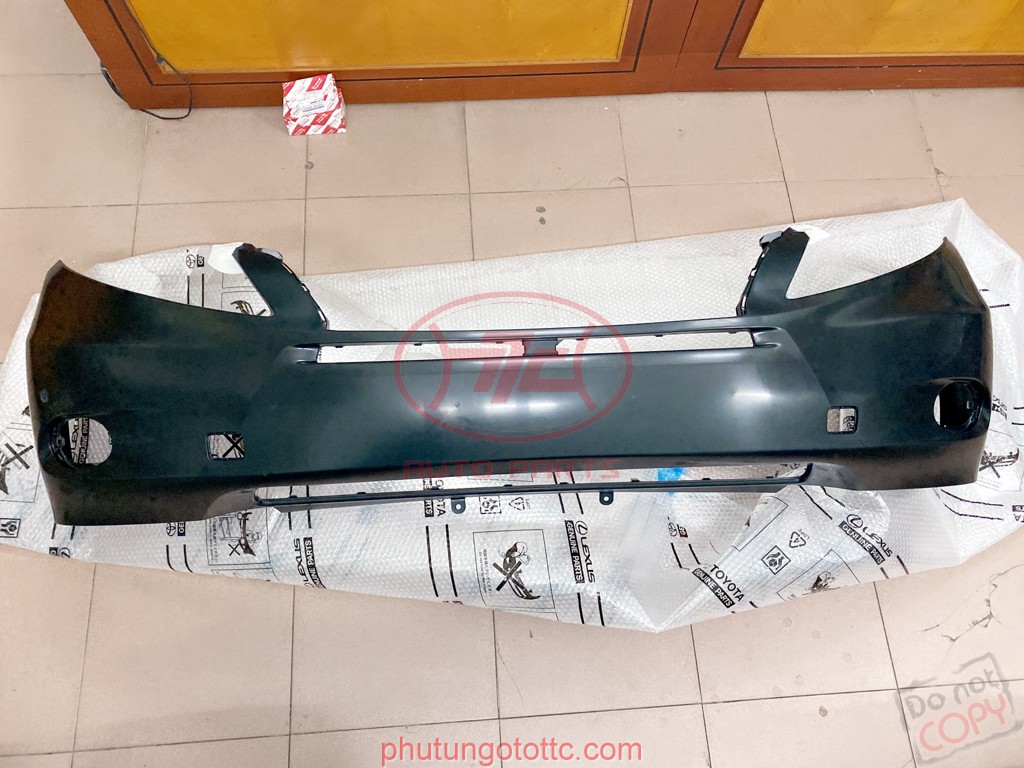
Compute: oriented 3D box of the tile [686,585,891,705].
[{"bbox_3d":[0.561,0.435,1.600,0.400,0.010,0.400,-3,70,-3],"label":"tile"}]

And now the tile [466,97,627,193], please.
[{"bbox_3d":[0.082,-0.668,1.991,0.400,0.010,0.400,-3,70,-3],"label":"tile"}]

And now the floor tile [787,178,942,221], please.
[{"bbox_3d":[0.906,-0.333,1.900,0.400,0.010,0.400,-3,70,-3],"label":"floor tile"}]

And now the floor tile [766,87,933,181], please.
[{"bbox_3d":[0.879,-0.708,2.038,0.400,0.010,0.400,-3,70,-3],"label":"floor tile"}]

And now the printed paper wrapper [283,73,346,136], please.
[{"bbox_3d":[-0.491,-0.693,1.914,0.143,0.107,0.094,-3,70,-3],"label":"printed paper wrapper"}]

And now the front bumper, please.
[{"bbox_3d":[0.018,-0.067,1.459,1.950,0.550,0.610,-2,79,-3],"label":"front bumper"}]

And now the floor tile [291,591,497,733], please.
[{"bbox_3d":[-0.237,0.474,1.552,0.400,0.010,0.400,-3,70,-3],"label":"floor tile"}]

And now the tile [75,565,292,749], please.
[{"bbox_3d":[-0.636,0.494,1.528,0.400,0.010,0.400,-3,70,-3],"label":"tile"}]

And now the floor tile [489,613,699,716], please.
[{"bbox_3d":[0.162,0.455,1.576,0.400,0.010,0.400,-3,70,-3],"label":"floor tile"}]

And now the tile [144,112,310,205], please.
[{"bbox_3d":[-0.716,-0.629,1.943,0.400,0.010,0.400,-3,70,-3],"label":"tile"}]

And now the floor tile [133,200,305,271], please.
[{"bbox_3d":[-0.689,-0.255,1.805,0.400,0.010,0.400,-3,70,-3],"label":"floor tile"}]

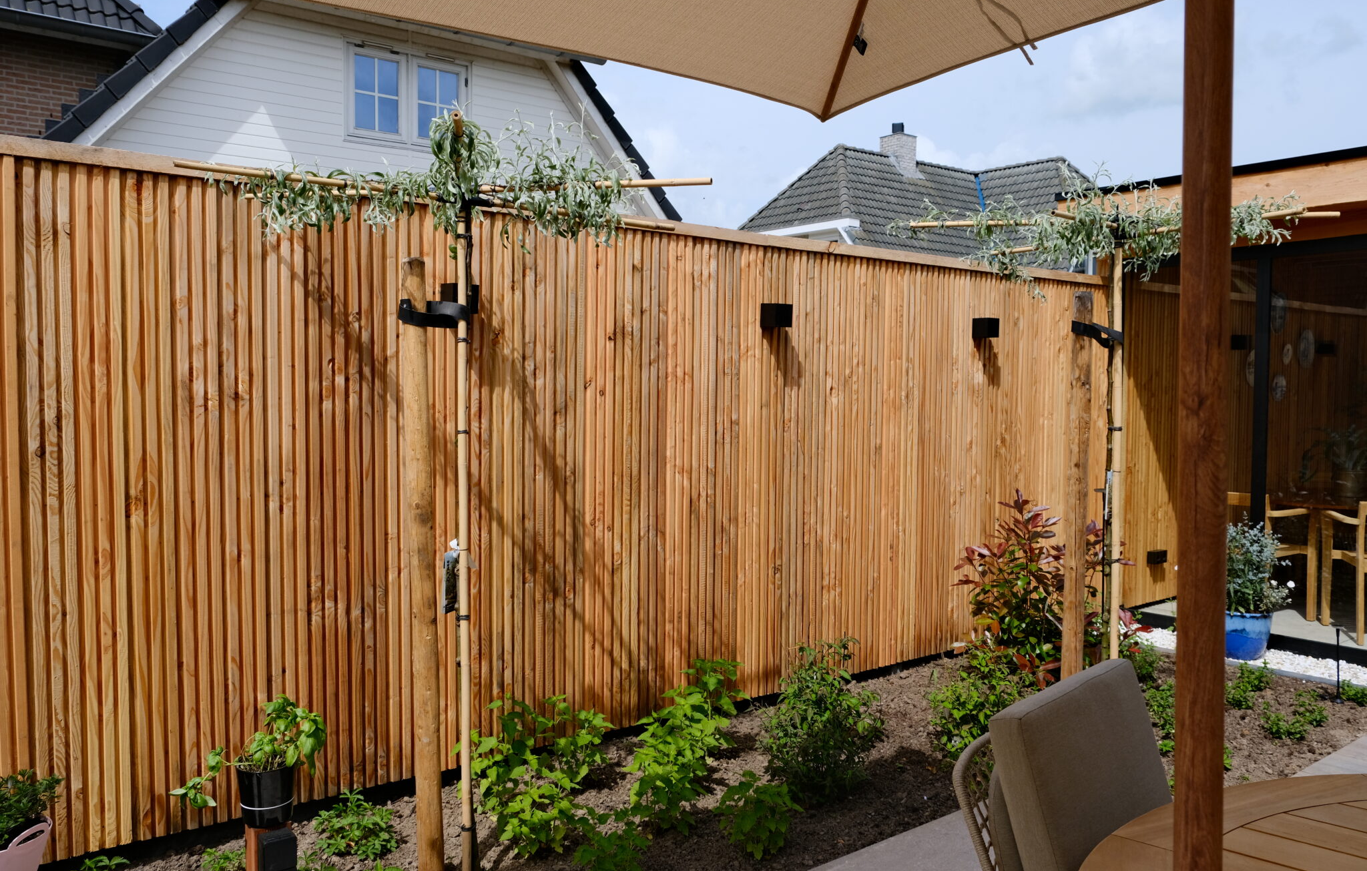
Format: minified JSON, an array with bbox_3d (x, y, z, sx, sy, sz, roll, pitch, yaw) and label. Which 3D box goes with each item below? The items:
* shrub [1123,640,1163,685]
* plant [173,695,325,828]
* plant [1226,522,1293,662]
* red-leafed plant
[{"bbox_3d":[2.167,1.047,4.835,0.200,0.195,0.190,2,3,22],"label":"shrub"},{"bbox_3d":[-0.919,0.692,2.170,0.290,0.260,0.190,0,3,-17],"label":"plant"},{"bbox_3d":[3.083,0.821,5.599,0.460,0.771,0.440,-2,4,-37],"label":"plant"},{"bbox_3d":[1.725,0.752,4.950,0.820,0.952,0.750,-2,4,-37],"label":"red-leafed plant"}]

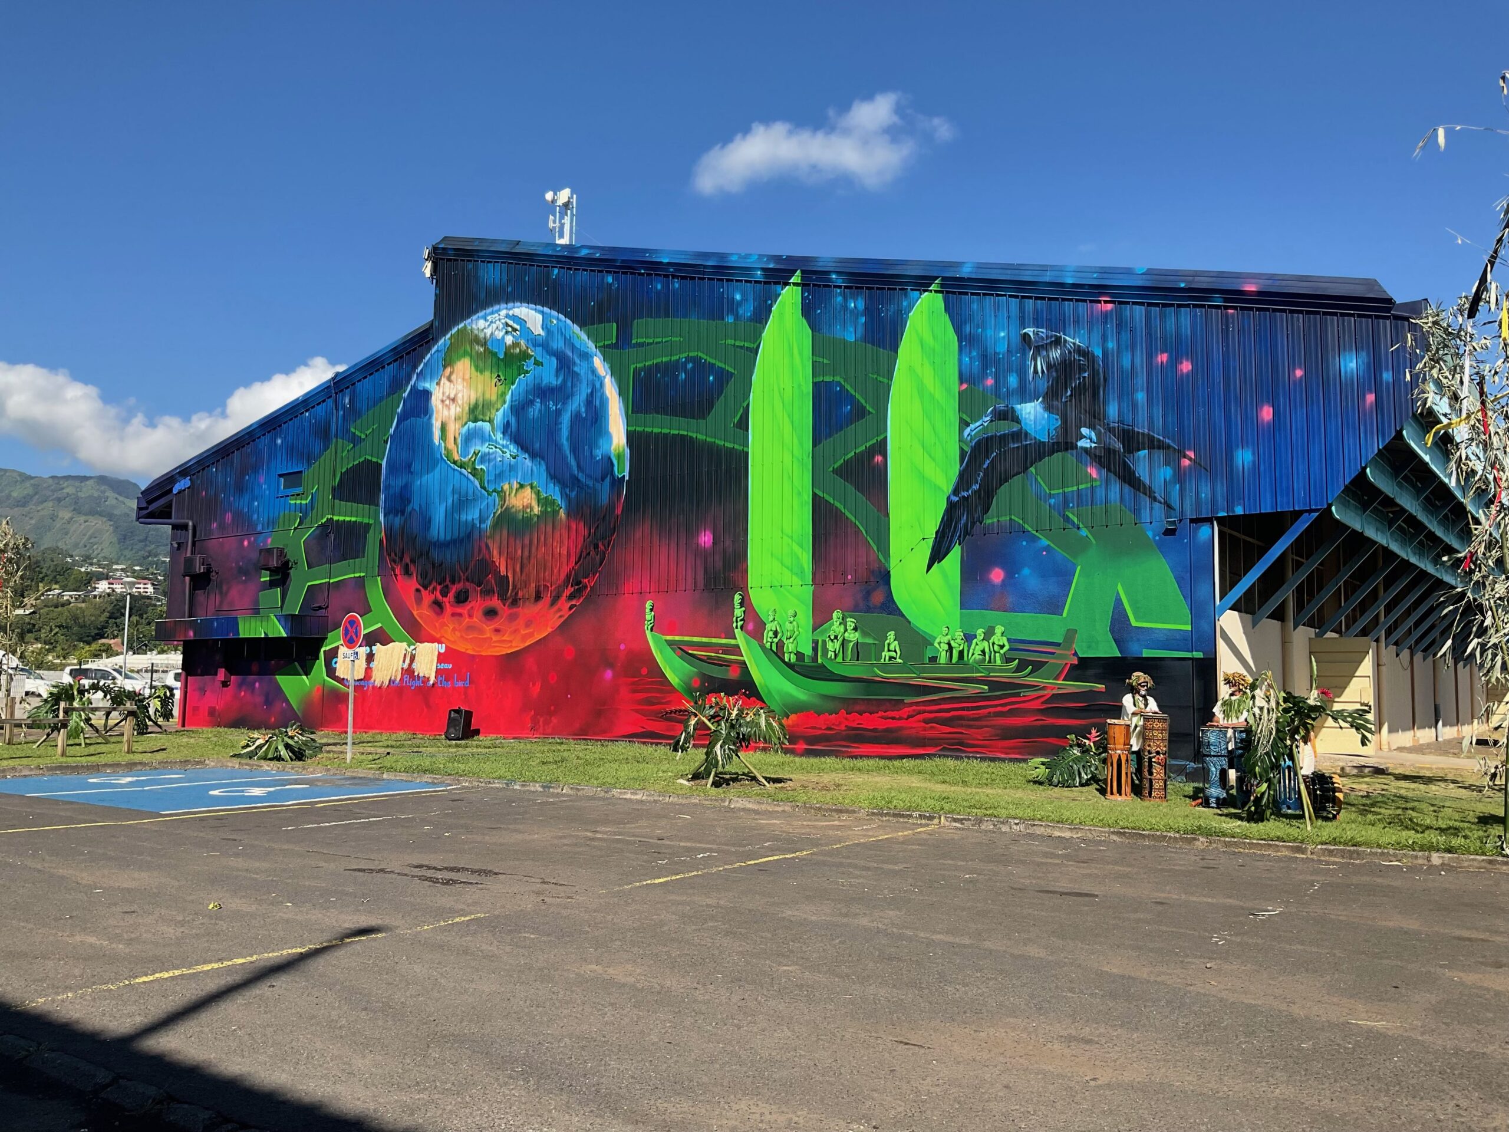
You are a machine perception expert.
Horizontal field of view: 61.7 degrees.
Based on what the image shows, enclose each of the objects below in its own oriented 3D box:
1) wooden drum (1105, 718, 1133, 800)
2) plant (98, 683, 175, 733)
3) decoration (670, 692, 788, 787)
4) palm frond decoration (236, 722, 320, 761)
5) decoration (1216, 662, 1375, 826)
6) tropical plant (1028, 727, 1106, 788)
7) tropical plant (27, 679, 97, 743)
[{"bbox_3d":[5.014,2.663,17.400,0.350,1.100,0.350,-1,-6,16],"label":"wooden drum"},{"bbox_3d":[-15.037,3.461,30.800,1.783,1.213,1.500,3,-6,-26],"label":"plant"},{"bbox_3d":[-0.391,2.655,19.500,1.764,1.444,1.400,1,-6,-1],"label":"decoration"},{"bbox_3d":[-8.918,3.277,23.700,1.586,0.655,1.350,3,-6,-20],"label":"palm frond decoration"},{"bbox_3d":[6.685,2.194,15.500,1.739,1.954,1.500,-2,-6,23],"label":"decoration"},{"bbox_3d":[4.808,2.892,19.200,1.251,0.900,1.000,-1,-6,14],"label":"tropical plant"},{"bbox_3d":[-14.487,3.076,26.600,1.564,1.372,1.500,4,-7,-28],"label":"tropical plant"}]

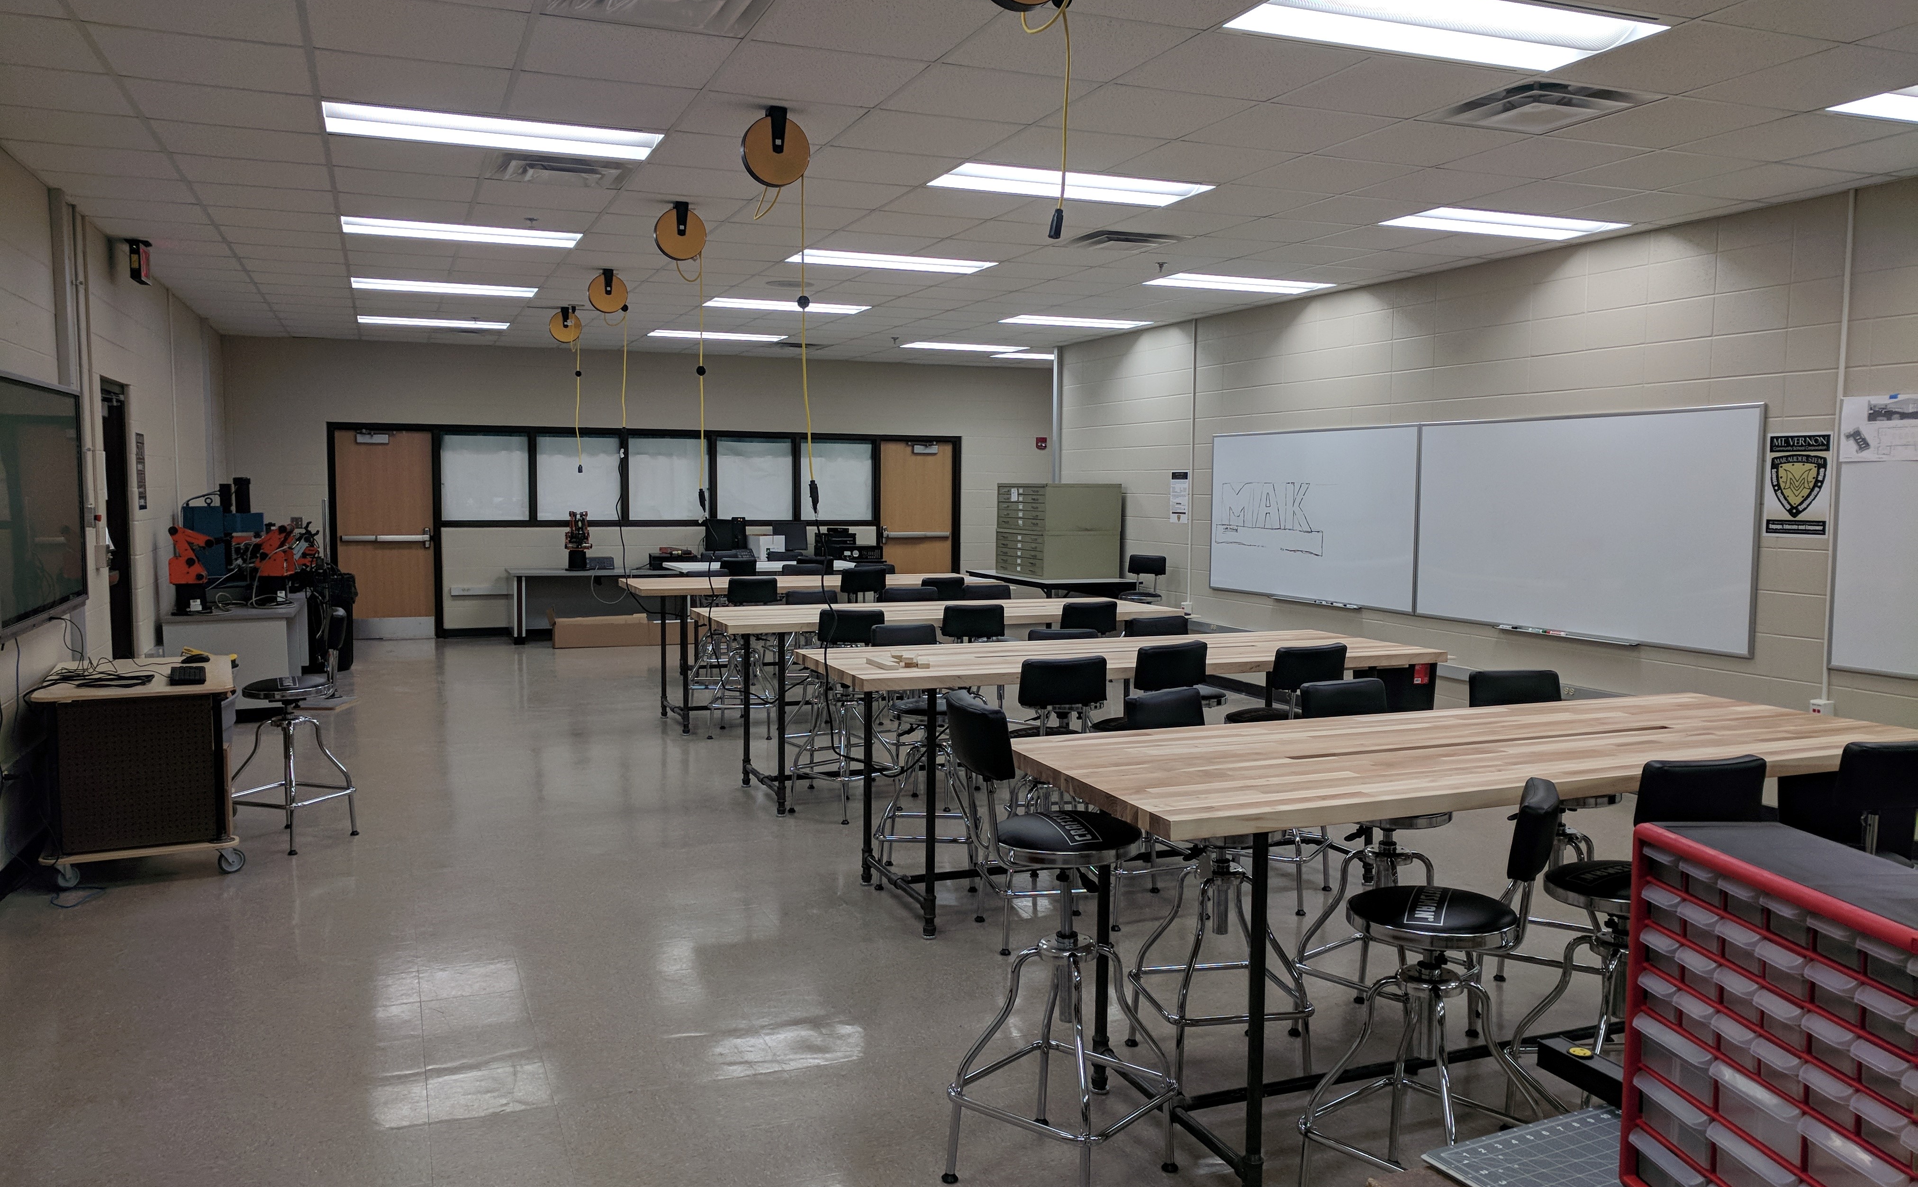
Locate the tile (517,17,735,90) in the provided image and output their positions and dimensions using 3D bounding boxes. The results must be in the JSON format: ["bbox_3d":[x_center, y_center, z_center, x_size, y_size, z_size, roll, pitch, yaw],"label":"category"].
[{"bbox_3d":[-1.030,-1.684,4.481,0.605,0.020,0.605,-1,5,-22],"label":"tile"}]

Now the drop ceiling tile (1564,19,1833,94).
[{"bbox_3d":[2.252,-1.663,4.483,0.605,0.020,0.605,-1,5,-22],"label":"drop ceiling tile"}]

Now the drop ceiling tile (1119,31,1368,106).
[{"bbox_3d":[0.894,-1.680,4.595,0.605,0.020,0.605,-1,5,-22],"label":"drop ceiling tile"}]

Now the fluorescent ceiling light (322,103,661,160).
[{"bbox_3d":[-1.766,-1.782,5.495,1.215,0.060,0.605,-1,5,-22],"label":"fluorescent ceiling light"}]

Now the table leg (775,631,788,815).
[{"bbox_3d":[-0.857,0.625,6.940,0.046,0.900,0.046,-1,5,-22],"label":"table leg"}]

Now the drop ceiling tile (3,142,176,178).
[{"bbox_3d":[-3.632,-1.825,6.068,0.600,0.020,0.600,-1,5,-21],"label":"drop ceiling tile"}]

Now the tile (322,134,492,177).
[{"bbox_3d":[-2.274,-1.804,5.932,0.603,0.024,0.603,-1,5,-22],"label":"tile"}]

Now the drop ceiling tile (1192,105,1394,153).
[{"bbox_3d":[1.232,-1.733,5.369,0.600,0.020,0.600,-1,5,-21],"label":"drop ceiling tile"}]

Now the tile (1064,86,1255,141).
[{"bbox_3d":[0.667,-1.725,5.159,0.605,0.020,0.605,-1,5,-22],"label":"tile"}]

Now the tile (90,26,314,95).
[{"bbox_3d":[-2.394,-1.701,4.595,0.600,0.020,0.600,-1,5,-21],"label":"tile"}]

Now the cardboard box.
[{"bbox_3d":[-3.437,0.338,13.792,0.920,0.320,0.310,-1,5,-22],"label":"cardboard box"}]

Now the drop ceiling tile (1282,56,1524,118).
[{"bbox_3d":[1.460,-1.691,4.811,0.600,0.020,0.600,-1,5,-22],"label":"drop ceiling tile"}]

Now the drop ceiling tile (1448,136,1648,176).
[{"bbox_3d":[2.366,-1.760,5.816,0.600,0.018,0.600,-1,5,-22],"label":"drop ceiling tile"}]

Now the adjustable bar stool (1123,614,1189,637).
[{"bbox_3d":[0.966,0.610,6.323,0.450,0.990,0.480,-1,5,-22],"label":"adjustable bar stool"}]

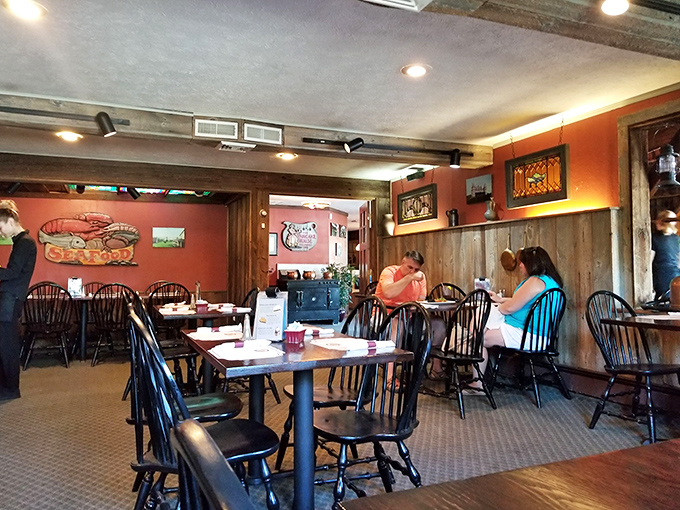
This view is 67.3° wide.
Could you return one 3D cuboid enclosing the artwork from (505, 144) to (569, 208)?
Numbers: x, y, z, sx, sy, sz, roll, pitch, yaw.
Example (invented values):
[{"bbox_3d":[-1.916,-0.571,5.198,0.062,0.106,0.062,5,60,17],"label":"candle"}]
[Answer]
[{"bbox_3d":[1.897,-0.739,4.964,0.050,0.495,0.800,0,-2,-23],"label":"artwork"}]

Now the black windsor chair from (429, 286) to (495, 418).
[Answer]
[{"bbox_3d":[0.898,0.730,4.032,0.460,0.925,0.530,0,-2,-34],"label":"black windsor chair"}]

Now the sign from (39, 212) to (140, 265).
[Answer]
[{"bbox_3d":[-3.449,-0.220,7.091,1.266,0.742,0.060,0,-2,-24],"label":"sign"}]

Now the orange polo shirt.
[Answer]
[{"bbox_3d":[0.620,0.393,5.220,0.510,0.560,0.360,1,-2,-30],"label":"orange polo shirt"}]

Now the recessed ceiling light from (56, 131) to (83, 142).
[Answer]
[{"bbox_3d":[-2.664,-1.159,5.038,0.220,0.040,0.220,0,-2,-23],"label":"recessed ceiling light"}]

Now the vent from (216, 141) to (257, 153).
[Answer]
[{"bbox_3d":[-0.942,-0.988,4.650,0.330,0.040,0.290,0,-2,-23],"label":"vent"}]

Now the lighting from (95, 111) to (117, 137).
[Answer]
[{"bbox_3d":[-1.821,-1.022,3.978,0.105,0.200,0.105,-19,6,-22],"label":"lighting"}]

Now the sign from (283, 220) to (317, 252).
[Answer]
[{"bbox_3d":[-0.827,-0.382,10.623,0.770,0.631,0.050,0,-2,-24],"label":"sign"}]

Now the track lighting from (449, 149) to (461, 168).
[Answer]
[{"bbox_3d":[1.194,-0.989,5.280,0.105,0.190,0.115,0,-2,0],"label":"track lighting"}]

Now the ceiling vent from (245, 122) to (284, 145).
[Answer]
[{"bbox_3d":[-0.668,-1.063,4.491,0.344,0.143,0.025,0,-2,-24],"label":"ceiling vent"}]

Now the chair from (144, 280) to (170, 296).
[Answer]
[{"bbox_3d":[-2.408,0.845,6.990,0.460,0.940,0.530,0,-2,-24],"label":"chair"}]

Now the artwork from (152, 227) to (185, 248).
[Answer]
[{"bbox_3d":[-2.666,-0.268,7.986,0.475,0.310,0.030,0,-2,-23],"label":"artwork"}]

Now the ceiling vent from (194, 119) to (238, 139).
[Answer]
[{"bbox_3d":[-1.061,-1.081,4.407,0.365,0.147,0.030,0,-2,-23],"label":"ceiling vent"}]

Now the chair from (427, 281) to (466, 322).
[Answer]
[{"bbox_3d":[1.180,0.773,5.139,0.465,0.944,0.530,0,-2,-8],"label":"chair"}]

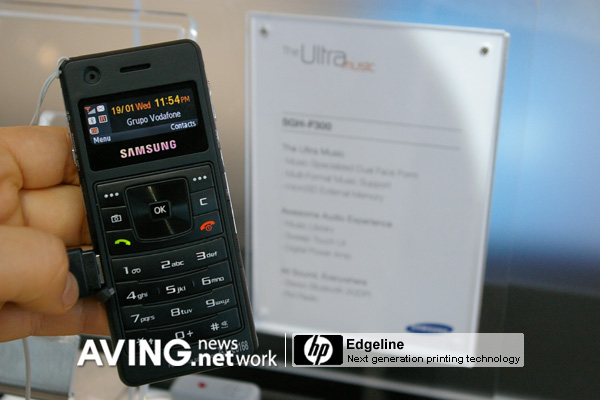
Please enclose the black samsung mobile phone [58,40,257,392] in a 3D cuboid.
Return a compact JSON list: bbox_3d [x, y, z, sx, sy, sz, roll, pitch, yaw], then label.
[{"bbox_3d":[-0.044,0.004,0.299,0.044,0.103,0.010,-11,4,-8],"label":"black samsung mobile phone"}]

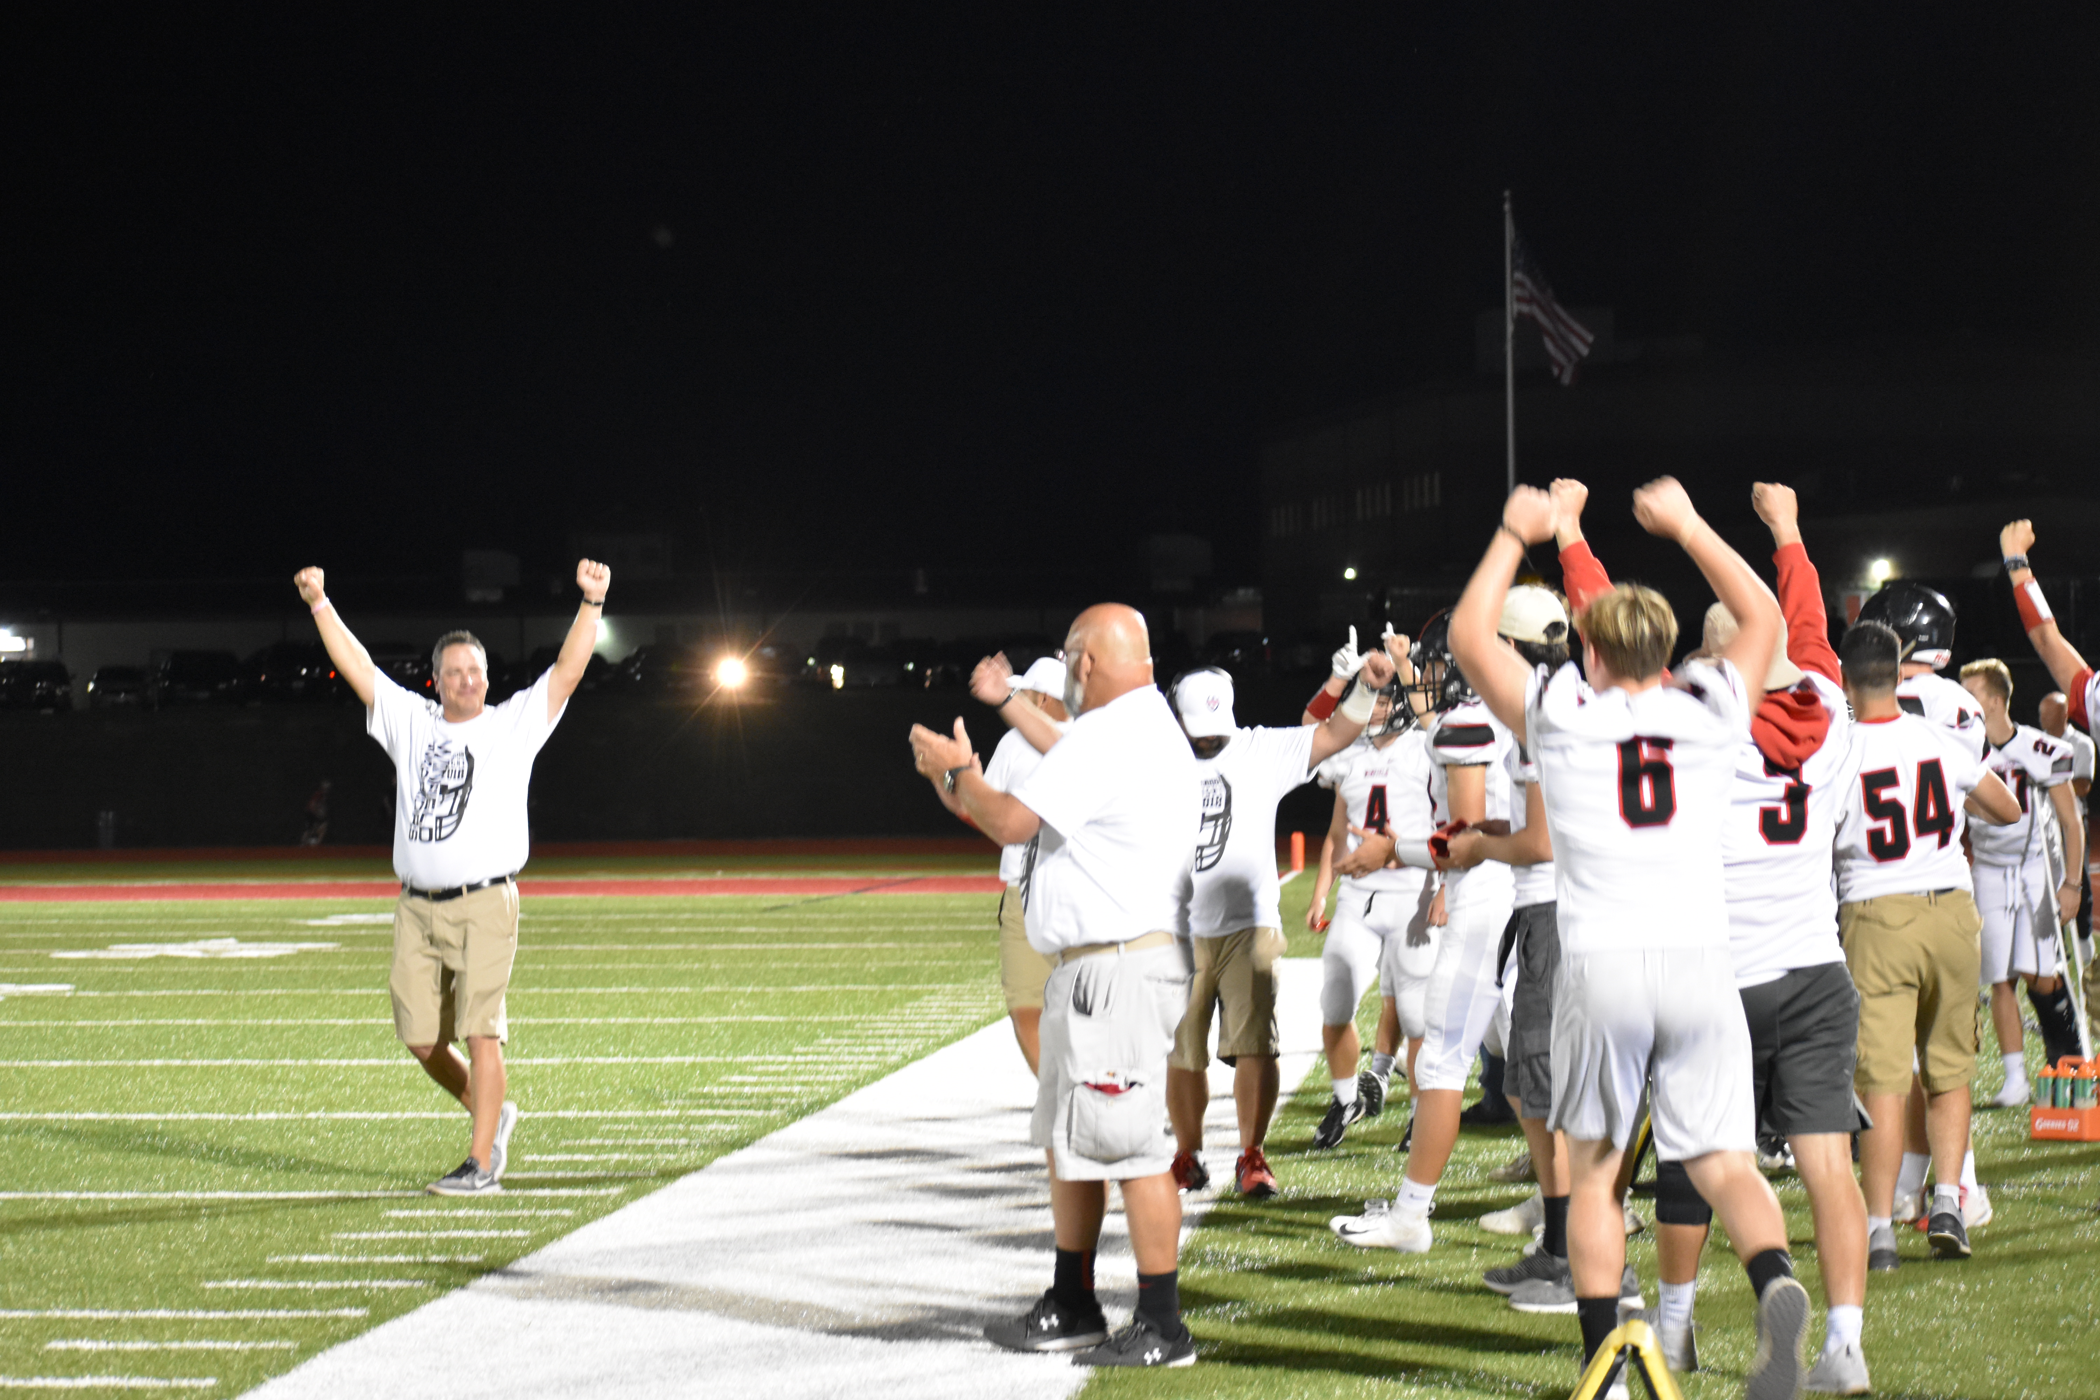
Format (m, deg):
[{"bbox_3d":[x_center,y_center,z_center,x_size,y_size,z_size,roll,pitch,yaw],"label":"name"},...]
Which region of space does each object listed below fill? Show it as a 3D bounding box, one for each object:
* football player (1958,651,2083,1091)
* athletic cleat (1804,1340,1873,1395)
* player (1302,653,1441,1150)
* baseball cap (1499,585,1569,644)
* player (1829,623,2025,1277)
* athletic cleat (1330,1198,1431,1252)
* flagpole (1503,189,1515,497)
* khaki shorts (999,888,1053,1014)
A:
[{"bbox_3d":[3.951,0.726,24.850,0.560,1.800,0.460,-1,-1,34],"label":"football player"},{"bbox_3d":[1.740,1.493,13.720,0.110,0.130,0.280,0,-1,-30],"label":"athletic cleat"},{"bbox_3d":[1.186,0.735,22.300,0.560,1.800,0.460,-1,-1,18],"label":"player"},{"bbox_3d":[1.277,-0.223,16.350,0.180,0.160,0.270,0,-1,-38],"label":"baseball cap"},{"bbox_3d":[2.458,0.689,17.200,0.520,1.820,0.460,-1,-1,-9],"label":"player"},{"bbox_3d":[0.955,1.514,17.600,0.300,0.140,0.110,-1,-1,12],"label":"athletic cleat"},{"bbox_3d":[9.409,-4.790,125.000,0.150,11.300,0.150,-1,-1,0],"label":"flagpole"},{"bbox_3d":[0.033,0.908,22.600,0.360,0.520,0.420,-1,-1,27],"label":"khaki shorts"}]

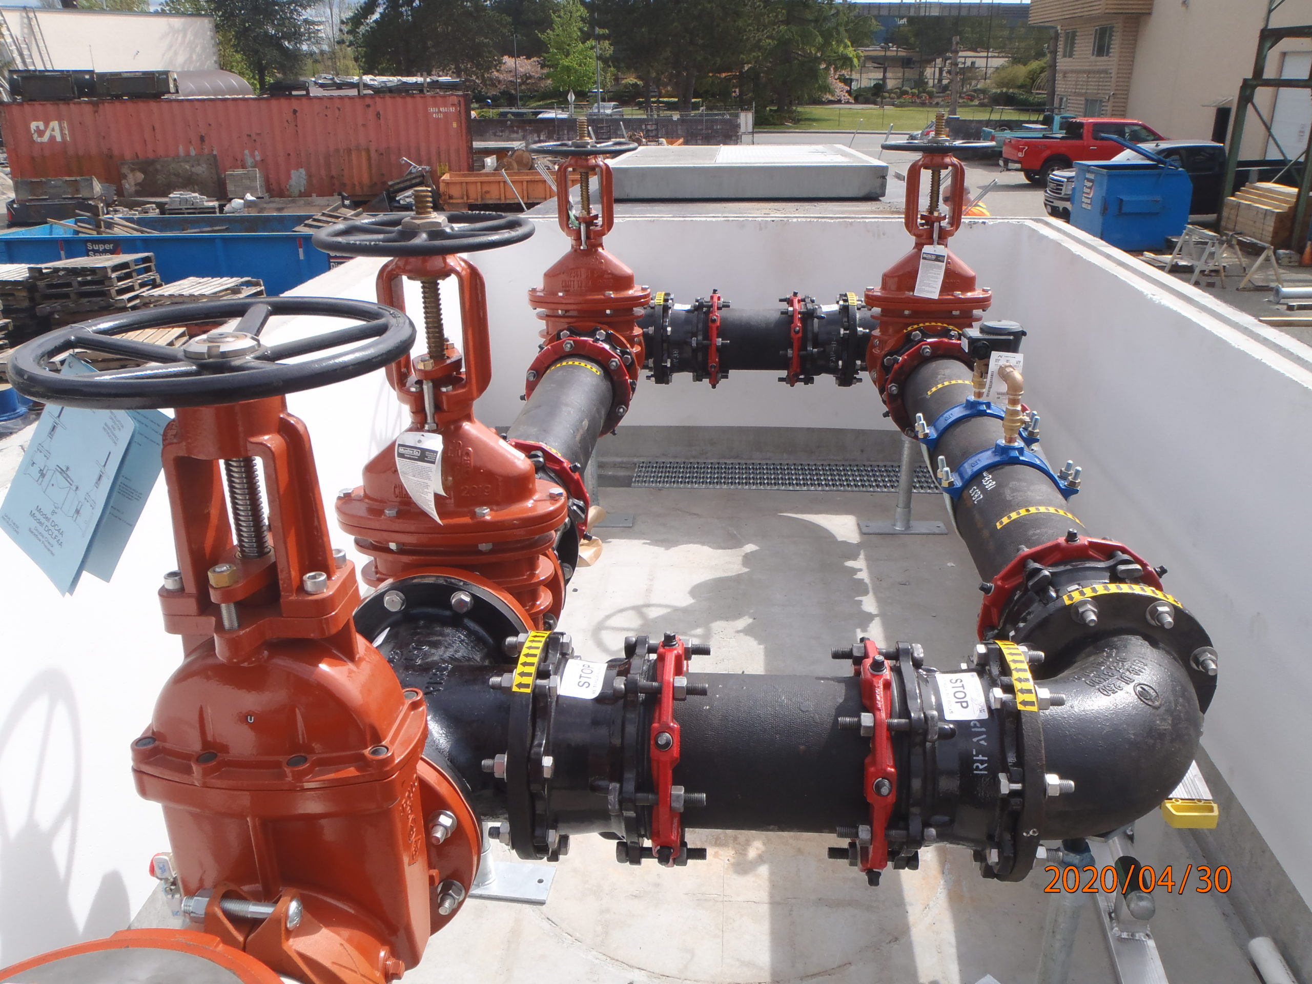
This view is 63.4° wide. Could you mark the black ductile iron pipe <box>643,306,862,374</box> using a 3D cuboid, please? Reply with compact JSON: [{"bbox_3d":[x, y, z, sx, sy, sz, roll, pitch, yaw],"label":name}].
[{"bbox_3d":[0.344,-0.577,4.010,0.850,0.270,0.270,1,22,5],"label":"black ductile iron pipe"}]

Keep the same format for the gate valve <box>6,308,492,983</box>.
[{"bbox_3d":[-0.423,0.262,1.205,0.390,0.920,0.385,1,23,4],"label":"gate valve"}]

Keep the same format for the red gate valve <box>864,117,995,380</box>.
[{"bbox_3d":[0.904,-0.721,3.494,0.415,0.980,0.360,1,22,5],"label":"red gate valve"}]

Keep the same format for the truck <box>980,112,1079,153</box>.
[{"bbox_3d":[15.197,-13.379,40.374,5.200,1.800,1.950,1,23,4],"label":"truck"}]

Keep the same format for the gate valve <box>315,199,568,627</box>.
[{"bbox_3d":[-0.367,-0.041,1.869,0.415,0.960,0.375,1,23,4],"label":"gate valve"}]

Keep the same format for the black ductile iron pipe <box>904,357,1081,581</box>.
[{"bbox_3d":[0.838,-0.036,2.643,0.245,0.245,1.550,1,22,5],"label":"black ductile iron pipe"}]

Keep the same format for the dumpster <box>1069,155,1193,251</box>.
[{"bbox_3d":[9.044,-5.540,20.411,1.560,1.420,1.950,0,23,3],"label":"dumpster"}]

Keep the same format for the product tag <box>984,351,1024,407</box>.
[{"bbox_3d":[0.884,-0.289,2.698,0.083,0.140,0.012,1,23,4],"label":"product tag"}]

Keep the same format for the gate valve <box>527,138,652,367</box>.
[{"bbox_3d":[-0.230,-0.749,3.590,0.410,0.970,0.360,1,22,5],"label":"gate valve"}]

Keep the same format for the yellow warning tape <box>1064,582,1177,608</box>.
[{"bbox_3d":[0.748,0.171,1.692,0.188,0.036,0.036,1,23,4],"label":"yellow warning tape"}]

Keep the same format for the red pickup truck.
[{"bbox_3d":[13.714,-10.406,32.495,5.850,1.950,2.080,-1,22,-1],"label":"red pickup truck"}]

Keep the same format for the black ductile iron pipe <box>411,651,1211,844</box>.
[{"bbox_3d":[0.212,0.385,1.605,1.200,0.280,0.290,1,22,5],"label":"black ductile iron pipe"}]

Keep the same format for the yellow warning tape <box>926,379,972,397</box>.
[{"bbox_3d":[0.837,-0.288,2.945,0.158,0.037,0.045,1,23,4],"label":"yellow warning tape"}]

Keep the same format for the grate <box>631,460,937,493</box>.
[{"bbox_3d":[0.532,-0.049,4.299,1.250,0.040,0.300,1,22,5],"label":"grate"}]

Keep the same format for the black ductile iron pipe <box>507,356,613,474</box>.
[{"bbox_3d":[-0.282,-0.139,2.886,0.232,0.232,0.950,1,23,4],"label":"black ductile iron pipe"}]

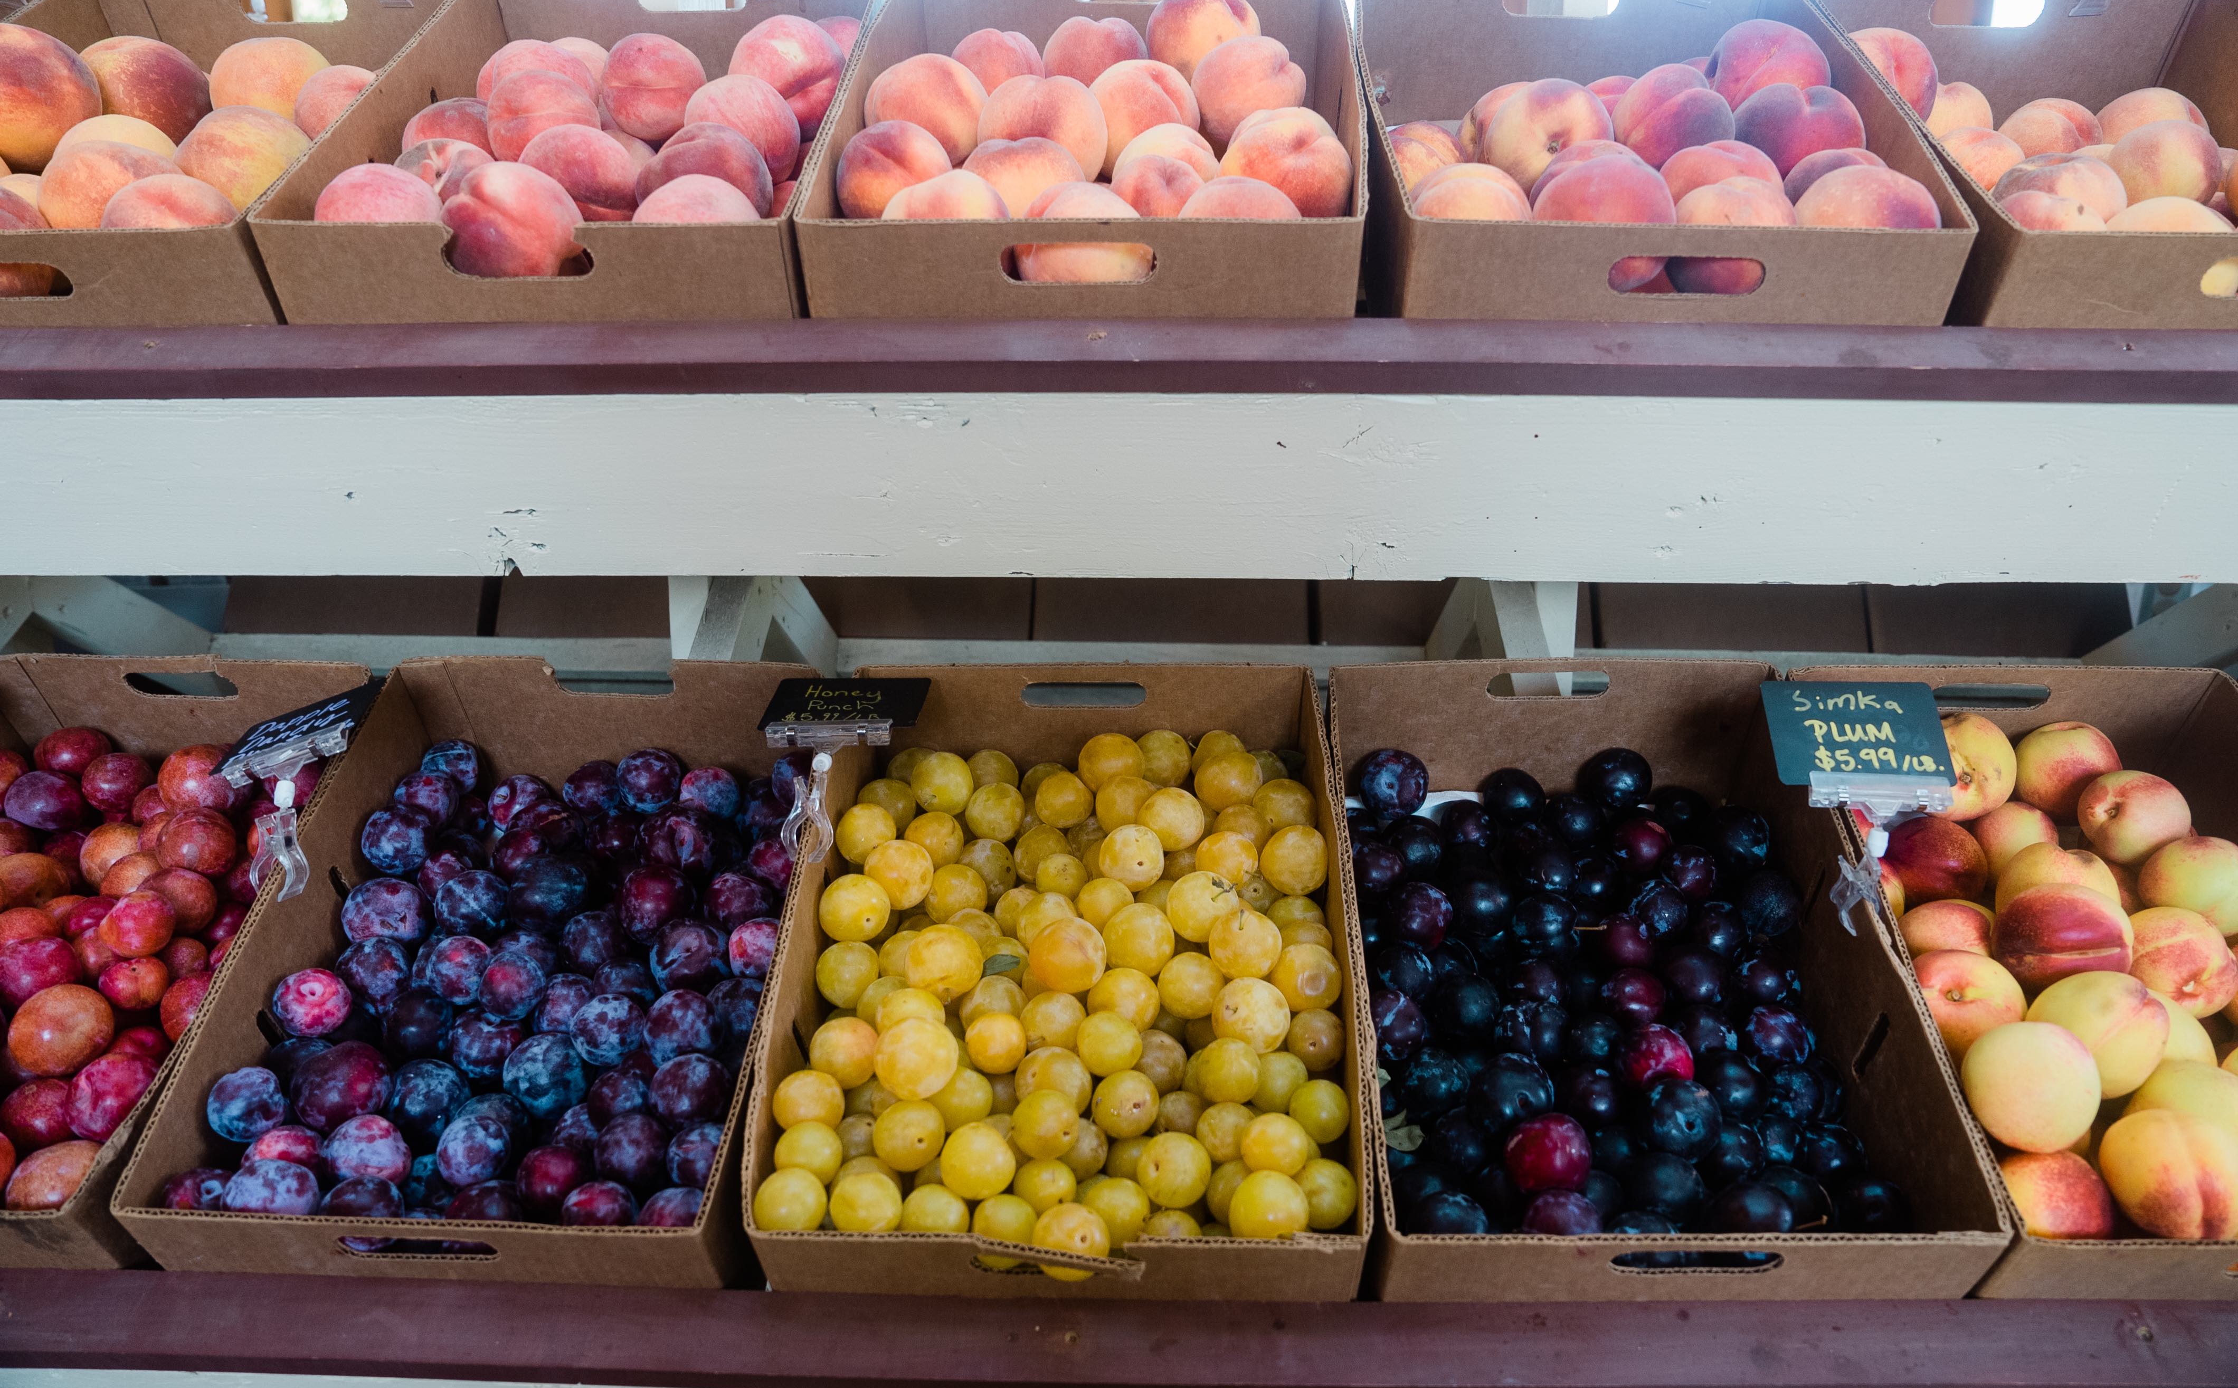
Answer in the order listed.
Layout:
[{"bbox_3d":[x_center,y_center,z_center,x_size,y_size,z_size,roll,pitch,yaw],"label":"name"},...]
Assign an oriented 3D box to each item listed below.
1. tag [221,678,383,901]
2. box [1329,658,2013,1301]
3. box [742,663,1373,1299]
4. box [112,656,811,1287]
[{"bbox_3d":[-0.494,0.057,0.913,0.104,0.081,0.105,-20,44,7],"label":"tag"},{"bbox_3d":[0.294,0.170,0.925,0.304,0.126,0.405,0,45,2],"label":"box"},{"bbox_3d":[-0.026,0.168,0.919,0.304,0.126,0.405,0,45,1],"label":"box"},{"bbox_3d":[-0.356,0.167,0.942,0.304,0.126,0.405,0,45,2],"label":"box"}]

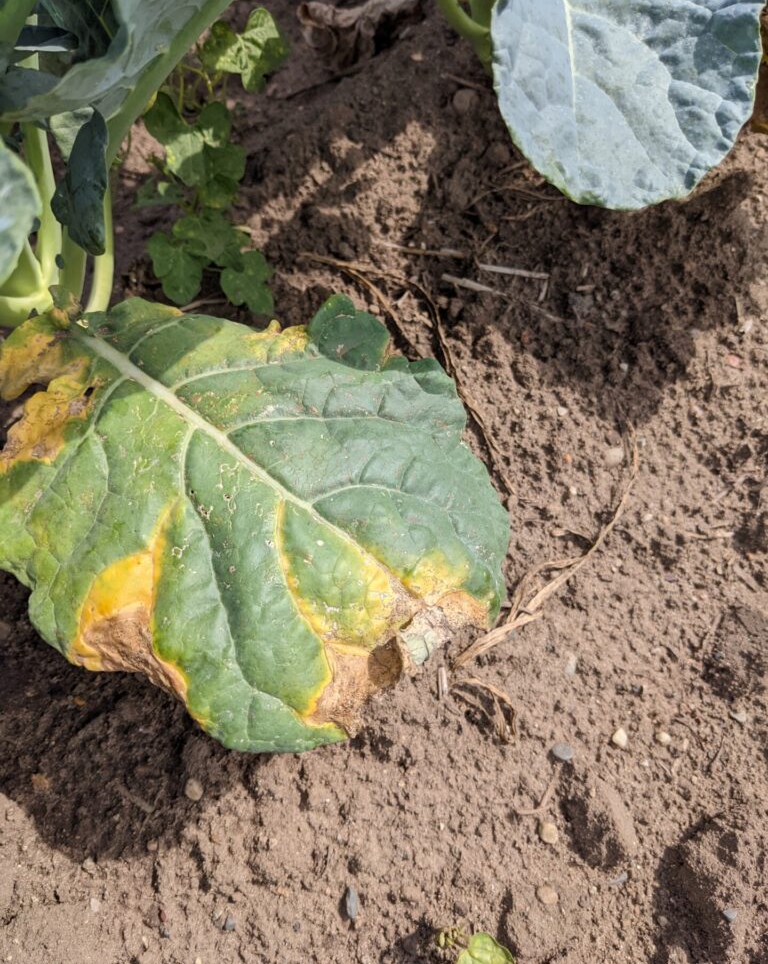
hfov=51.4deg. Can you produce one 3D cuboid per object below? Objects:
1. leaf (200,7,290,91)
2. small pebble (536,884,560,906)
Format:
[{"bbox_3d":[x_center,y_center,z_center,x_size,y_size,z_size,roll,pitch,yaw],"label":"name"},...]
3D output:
[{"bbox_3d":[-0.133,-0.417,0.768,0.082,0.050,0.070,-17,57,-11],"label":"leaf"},{"bbox_3d":[0.091,0.230,0.444,0.012,0.008,0.011,0,65,0],"label":"small pebble"}]

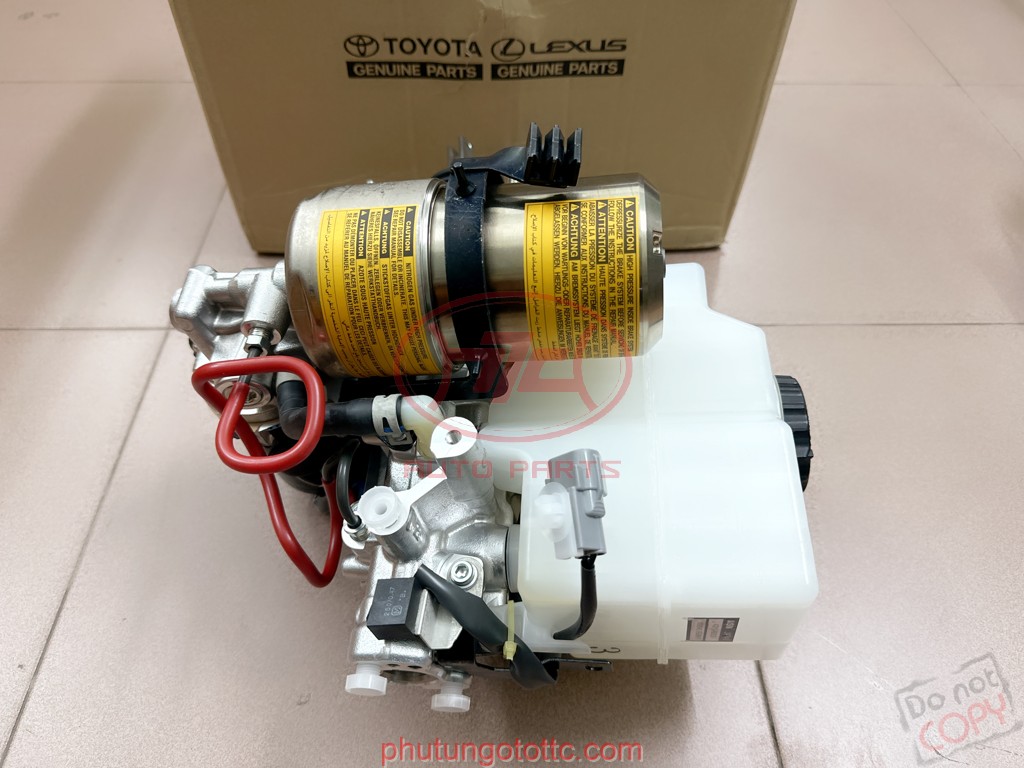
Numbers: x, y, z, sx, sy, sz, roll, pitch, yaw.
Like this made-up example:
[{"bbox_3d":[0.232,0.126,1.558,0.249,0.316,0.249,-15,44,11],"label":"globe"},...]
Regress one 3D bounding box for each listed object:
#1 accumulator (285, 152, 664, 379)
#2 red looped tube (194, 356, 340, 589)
[{"bbox_3d":[-0.015,-0.048,0.318,0.162,0.090,0.088,-2,49,7],"label":"accumulator"},{"bbox_3d":[-0.120,0.043,0.358,0.090,0.160,0.085,0,50,-1],"label":"red looped tube"}]

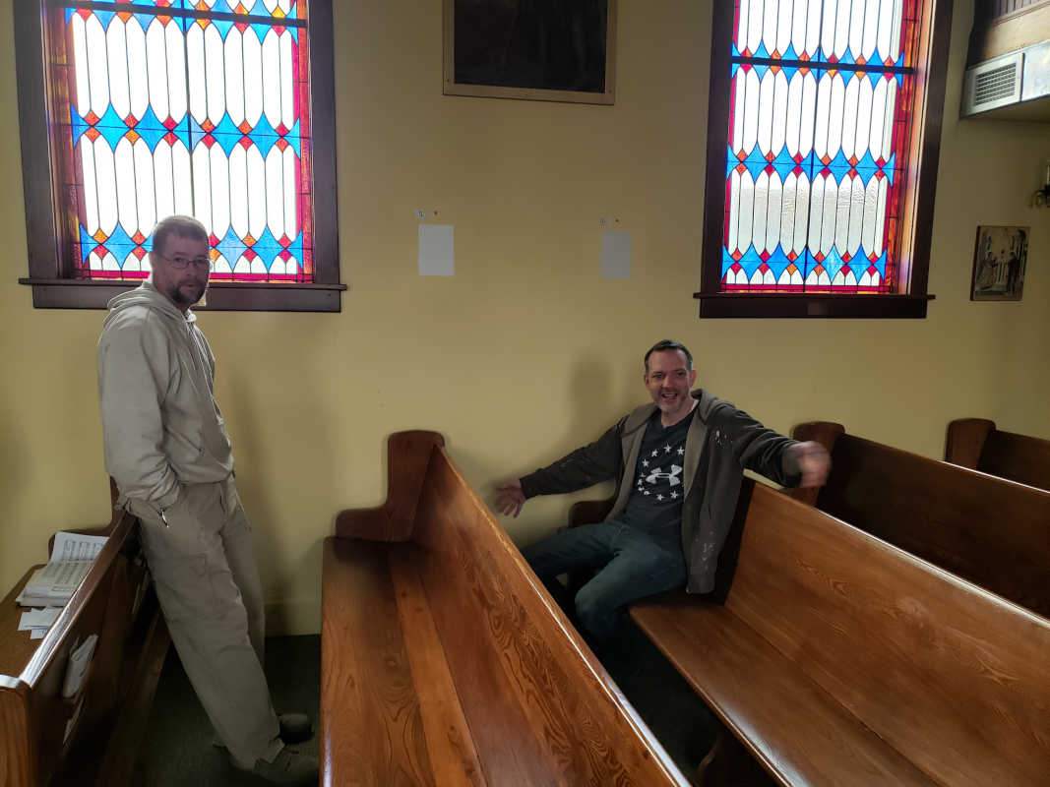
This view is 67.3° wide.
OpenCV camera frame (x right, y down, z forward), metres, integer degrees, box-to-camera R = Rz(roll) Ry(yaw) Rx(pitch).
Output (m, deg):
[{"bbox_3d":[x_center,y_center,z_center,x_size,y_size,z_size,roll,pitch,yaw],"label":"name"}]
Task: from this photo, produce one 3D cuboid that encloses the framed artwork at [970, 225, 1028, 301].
[{"bbox_3d":[2.392,-0.648,3.944,0.304,0.363,0.025,-1,8,-13],"label":"framed artwork"}]

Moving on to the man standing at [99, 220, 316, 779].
[{"bbox_3d":[-0.912,0.345,2.344,0.563,1.706,0.513,2,8,7],"label":"man standing"}]

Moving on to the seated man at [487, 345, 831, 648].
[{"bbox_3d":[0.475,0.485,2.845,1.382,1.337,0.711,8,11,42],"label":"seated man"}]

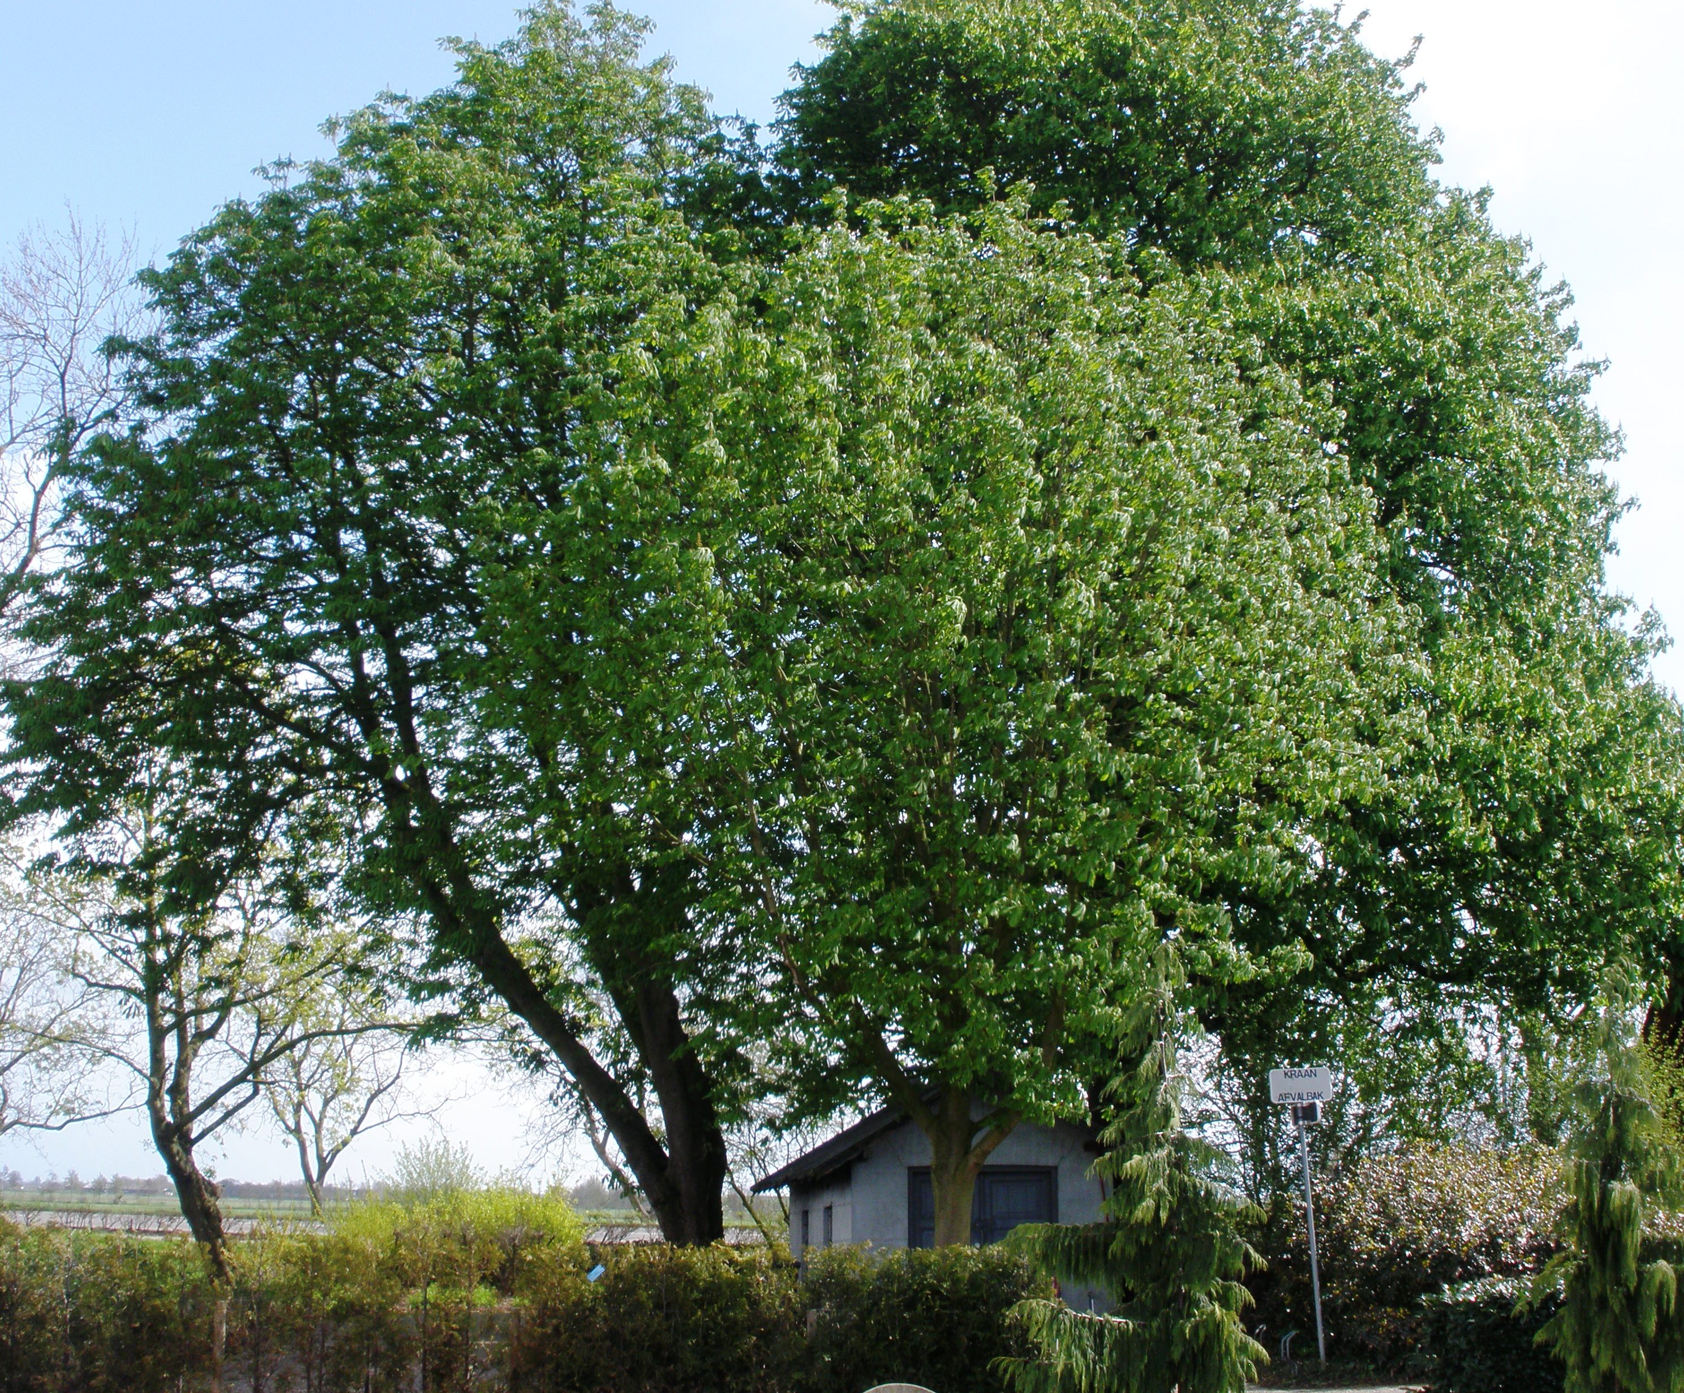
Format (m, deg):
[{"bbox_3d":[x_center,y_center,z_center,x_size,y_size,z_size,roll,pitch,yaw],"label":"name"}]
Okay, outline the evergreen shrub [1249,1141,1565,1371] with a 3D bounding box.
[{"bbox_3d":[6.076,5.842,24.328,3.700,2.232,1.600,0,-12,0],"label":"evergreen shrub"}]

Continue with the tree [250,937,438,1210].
[{"bbox_3d":[-19.846,15.092,93.878,7.400,11.218,6.800,0,-12,0],"label":"tree"}]

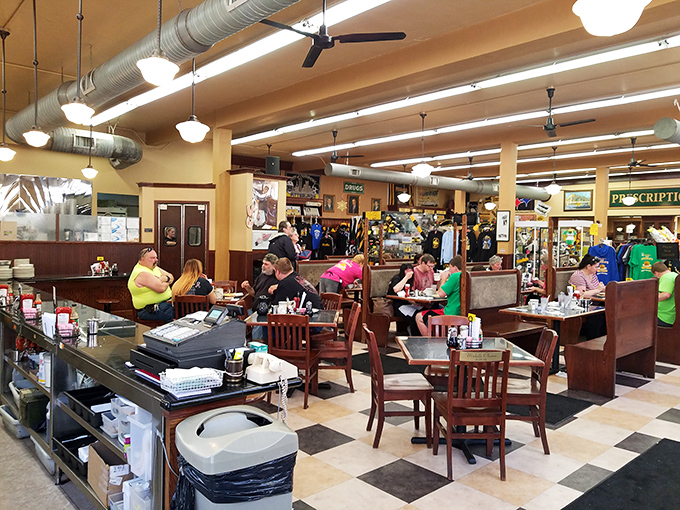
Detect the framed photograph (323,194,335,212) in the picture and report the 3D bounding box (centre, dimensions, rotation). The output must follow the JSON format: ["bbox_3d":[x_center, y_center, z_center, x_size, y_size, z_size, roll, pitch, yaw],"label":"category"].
[{"bbox_3d":[-0.349,-1.738,17.433,0.500,0.575,0.050,-1,3,-42],"label":"framed photograph"}]

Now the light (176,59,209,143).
[{"bbox_3d":[-1.706,-1.845,5.943,0.400,1.080,0.400,1,2,0],"label":"light"}]

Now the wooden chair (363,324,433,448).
[{"bbox_3d":[0.447,1.010,4.030,0.490,0.850,0.420,1,2,-5],"label":"wooden chair"}]

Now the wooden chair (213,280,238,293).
[{"bbox_3d":[-1.770,0.878,7.680,0.440,0.900,0.520,1,2,-1],"label":"wooden chair"}]

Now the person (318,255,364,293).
[{"bbox_3d":[0.040,0.616,8.225,0.950,1.320,0.520,0,2,-35],"label":"person"}]

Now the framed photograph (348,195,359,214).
[{"bbox_3d":[0.494,-1.781,18.185,0.540,0.670,0.050,-1,3,-42],"label":"framed photograph"}]

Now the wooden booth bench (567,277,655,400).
[{"bbox_3d":[3.025,0.846,5.654,1.210,1.160,0.510,-1,3,-42],"label":"wooden booth bench"}]

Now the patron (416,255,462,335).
[{"bbox_3d":[1.374,0.687,6.861,0.480,1.340,0.700,-1,3,-42],"label":"patron"}]

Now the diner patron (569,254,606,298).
[{"bbox_3d":[3.672,0.703,7.575,0.520,1.350,0.720,-1,3,-42],"label":"diner patron"}]

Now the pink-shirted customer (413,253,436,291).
[{"bbox_3d":[1.390,0.646,7.945,0.500,1.320,0.720,-1,2,-40],"label":"pink-shirted customer"}]

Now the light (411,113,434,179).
[{"bbox_3d":[1.552,-2.062,9.635,0.420,1.224,0.420,1,2,0],"label":"light"}]

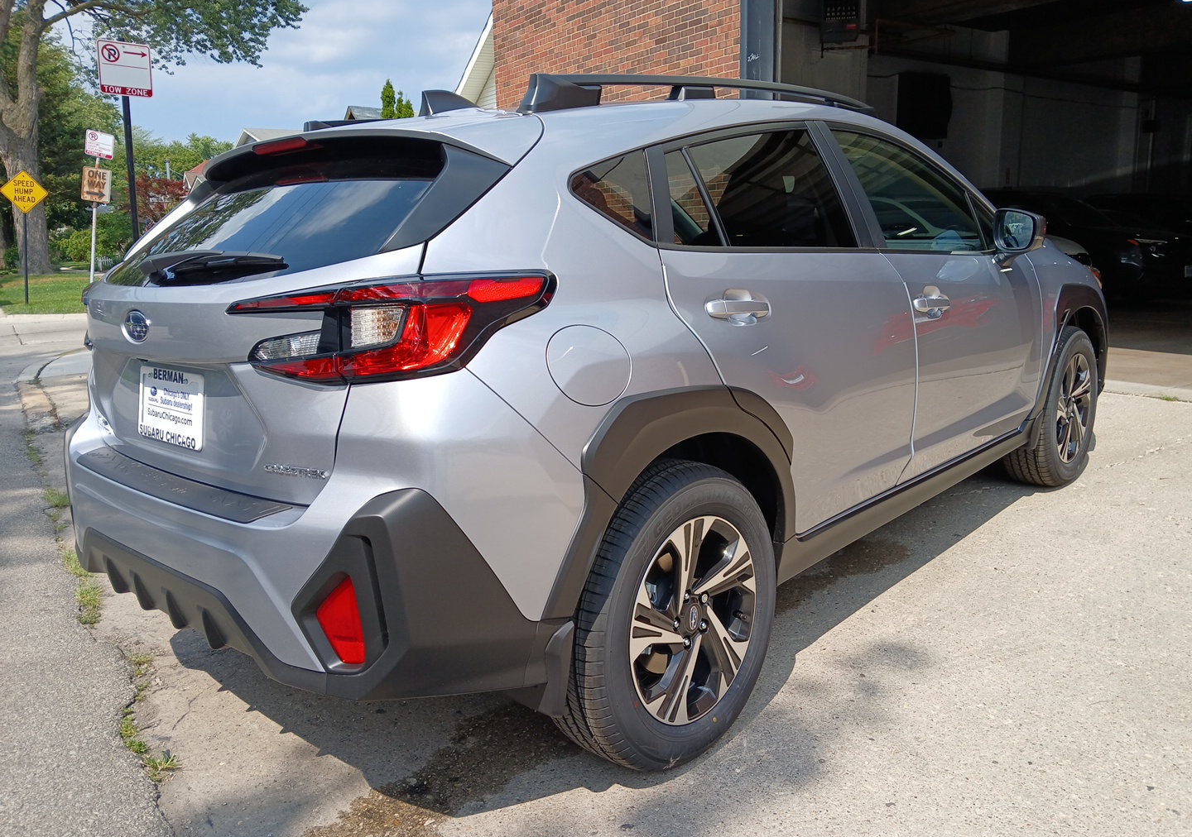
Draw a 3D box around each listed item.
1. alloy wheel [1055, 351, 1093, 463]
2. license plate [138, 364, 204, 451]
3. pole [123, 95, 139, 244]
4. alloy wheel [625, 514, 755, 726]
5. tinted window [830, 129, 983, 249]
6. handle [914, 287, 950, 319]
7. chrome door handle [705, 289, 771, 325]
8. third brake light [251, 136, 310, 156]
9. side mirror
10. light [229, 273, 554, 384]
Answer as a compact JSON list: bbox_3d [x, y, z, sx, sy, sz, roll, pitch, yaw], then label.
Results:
[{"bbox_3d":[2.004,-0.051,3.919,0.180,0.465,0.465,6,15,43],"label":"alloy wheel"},{"bbox_3d":[-0.941,-0.026,1.978,0.307,0.155,0.012,6,3,43],"label":"license plate"},{"bbox_3d":[-4.056,-1.694,7.894,0.055,3.070,0.055,-5,12,-26],"label":"pole"},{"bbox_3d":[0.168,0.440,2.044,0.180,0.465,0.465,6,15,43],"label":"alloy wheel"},{"bbox_3d":[1.058,-0.736,2.936,0.810,0.415,0.050,-12,-7,-45],"label":"tinted window"},{"bbox_3d":[1.043,-0.357,2.759,0.055,0.080,0.225,6,15,43],"label":"handle"},{"bbox_3d":[0.326,-0.255,2.042,0.055,0.075,0.225,6,15,43],"label":"chrome door handle"},{"bbox_3d":[-0.739,-0.643,2.114,0.255,0.028,0.040,6,15,43],"label":"third brake light"},{"bbox_3d":[1.470,-0.633,3.123,0.190,0.205,0.155,6,15,43],"label":"side mirror"},{"bbox_3d":[-0.366,-0.173,1.650,0.430,0.165,0.430,6,15,43],"label":"light"}]

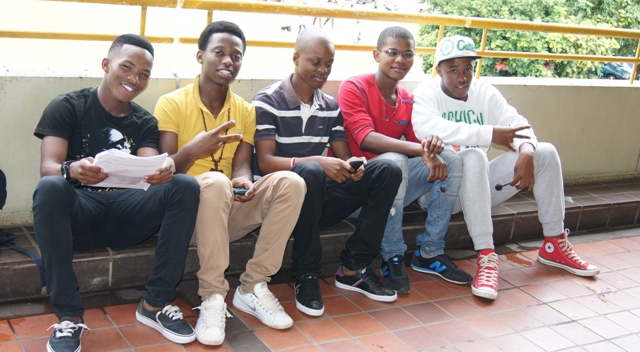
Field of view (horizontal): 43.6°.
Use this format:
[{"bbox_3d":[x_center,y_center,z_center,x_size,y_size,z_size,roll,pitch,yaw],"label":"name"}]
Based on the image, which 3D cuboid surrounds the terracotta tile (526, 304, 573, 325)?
[{"bbox_3d":[0.931,0.579,3.295,0.155,0.014,0.155,-3,19,-31],"label":"terracotta tile"}]

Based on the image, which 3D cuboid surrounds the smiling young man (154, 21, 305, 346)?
[{"bbox_3d":[-0.319,-0.034,2.996,0.535,1.014,0.841,1,17,-22],"label":"smiling young man"}]

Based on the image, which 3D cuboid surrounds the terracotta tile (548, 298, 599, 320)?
[{"bbox_3d":[1.070,0.572,3.380,0.155,0.014,0.155,-3,19,-31],"label":"terracotta tile"}]

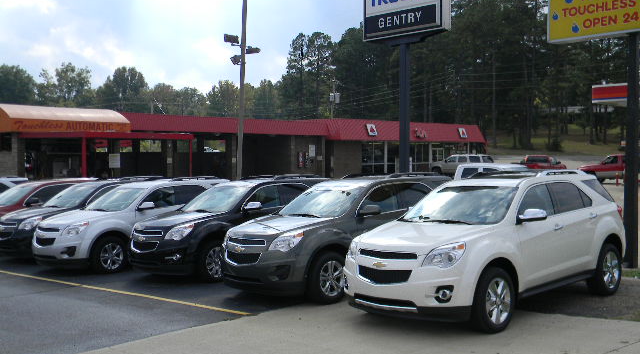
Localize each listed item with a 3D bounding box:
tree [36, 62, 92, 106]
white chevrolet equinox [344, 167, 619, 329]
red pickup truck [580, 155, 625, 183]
[{"bbox_3d":[-30.589,-6.862,80.000,6.800,14.040,6.800,0,1,0],"label":"tree"},{"bbox_3d":[2.360,0.805,8.847,4.770,1.730,1.870,-2,1,-43],"label":"white chevrolet equinox"},{"bbox_3d":[18.239,-0.460,40.000,5.300,1.800,1.950,0,1,14],"label":"red pickup truck"}]

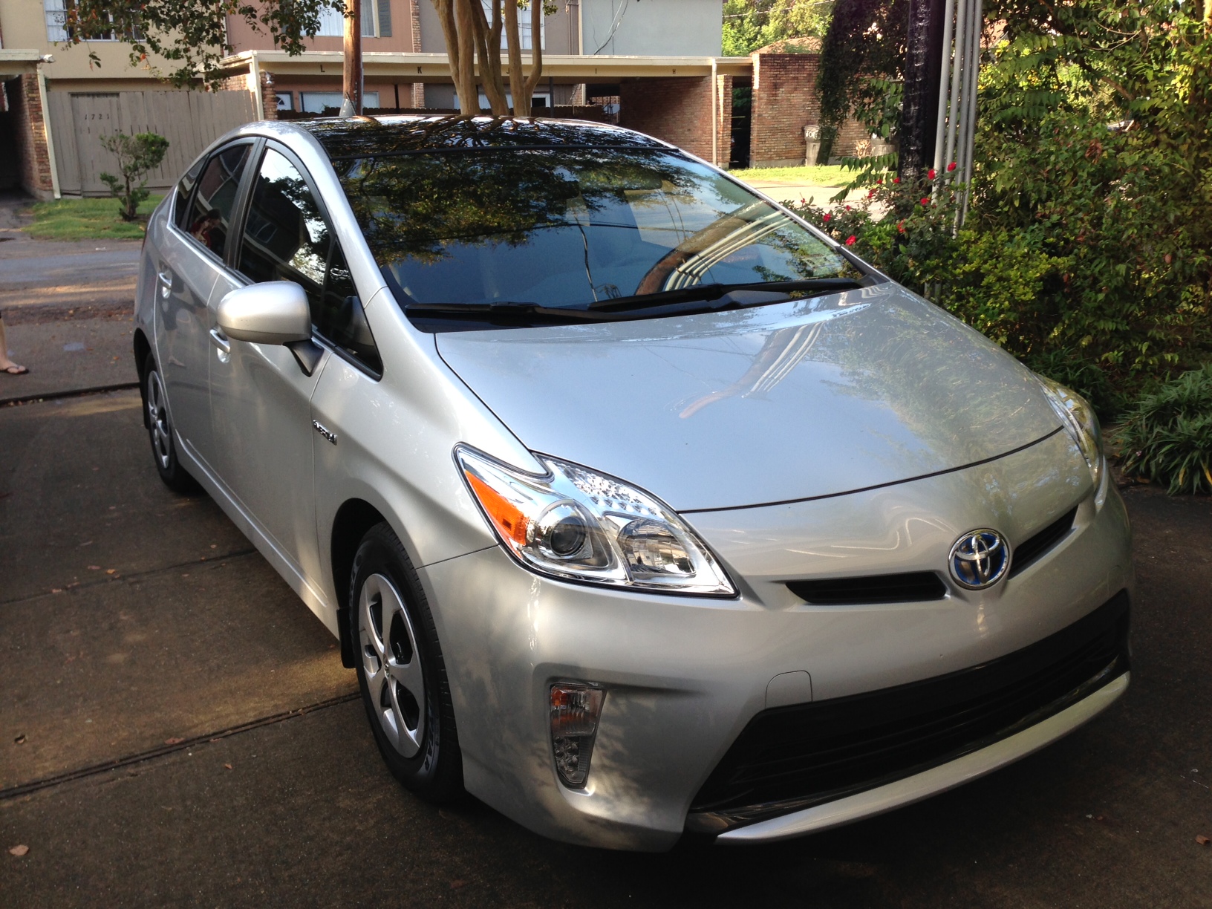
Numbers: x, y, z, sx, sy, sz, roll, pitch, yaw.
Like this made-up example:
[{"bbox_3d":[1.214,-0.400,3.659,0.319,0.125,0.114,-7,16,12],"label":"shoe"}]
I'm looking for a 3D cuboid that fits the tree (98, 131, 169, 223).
[{"bbox_3d":[-7.238,-4.243,17.700,1.100,1.350,1.050,-7,17,-21],"label":"tree"}]

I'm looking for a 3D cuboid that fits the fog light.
[{"bbox_3d":[-0.052,0.514,2.113,0.110,0.225,0.100,-5,16,-14],"label":"fog light"}]

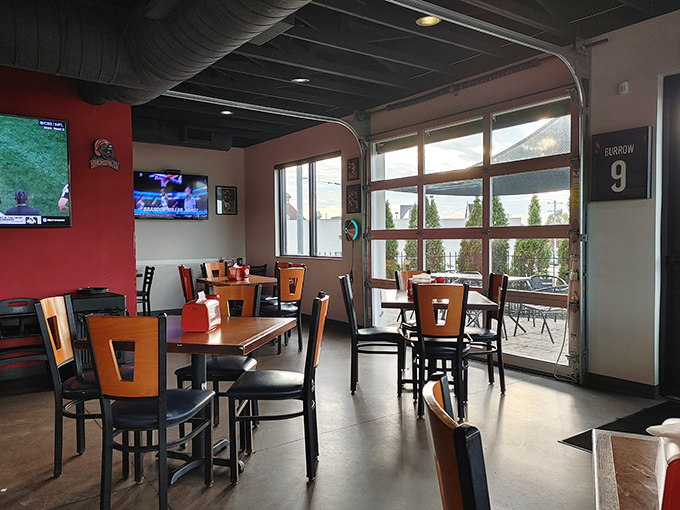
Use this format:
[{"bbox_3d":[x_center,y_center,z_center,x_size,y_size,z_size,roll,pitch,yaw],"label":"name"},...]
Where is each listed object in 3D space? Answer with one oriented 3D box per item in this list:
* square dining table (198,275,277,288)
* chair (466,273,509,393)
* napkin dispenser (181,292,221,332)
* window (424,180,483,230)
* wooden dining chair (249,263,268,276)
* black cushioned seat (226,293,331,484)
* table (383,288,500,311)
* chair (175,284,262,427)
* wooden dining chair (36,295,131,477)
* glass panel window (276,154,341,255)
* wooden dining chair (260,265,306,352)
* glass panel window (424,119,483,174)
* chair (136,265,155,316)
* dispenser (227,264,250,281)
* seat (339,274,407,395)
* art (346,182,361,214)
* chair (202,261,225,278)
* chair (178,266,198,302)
[{"bbox_3d":[-1.103,0.650,5.877,0.830,0.730,0.830,-2,3,-36],"label":"square dining table"},{"bbox_3d":[1.075,0.613,4.048,0.499,0.906,0.430,-1,2,-3],"label":"chair"},{"bbox_3d":[-0.729,0.312,2.696,0.145,0.155,0.200,-1,2,4],"label":"napkin dispenser"},{"bbox_3d":[1.110,-0.499,5.072,0.040,0.477,0.756,-2,3,-36],"label":"window"},{"bbox_3d":[-1.342,0.548,7.375,0.430,0.830,0.500,-2,3,-36],"label":"wooden dining chair"},{"bbox_3d":[-0.305,0.674,2.686,0.499,0.906,0.430,-1,2,3],"label":"black cushioned seat"},{"bbox_3d":[0.735,0.694,4.005,0.810,0.730,0.830,0,2,9],"label":"table"},{"bbox_3d":[-0.704,0.664,3.139,0.430,0.906,0.499,0,2,9],"label":"chair"},{"bbox_3d":[-1.334,0.686,2.792,0.479,0.917,0.409,-1,2,-4],"label":"wooden dining chair"},{"bbox_3d":[-0.461,-0.668,7.450,0.100,1.402,1.710,-2,2,-37],"label":"glass panel window"},{"bbox_3d":[-0.632,0.584,5.559,0.430,0.906,0.499,-2,2,-38],"label":"wooden dining chair"},{"bbox_3d":[1.104,-1.061,5.049,0.040,0.460,0.756,-2,3,-36],"label":"glass panel window"},{"bbox_3d":[-2.827,0.584,6.967,0.500,0.830,0.430,-2,3,-36],"label":"chair"},{"bbox_3d":[-1.161,0.206,5.829,0.150,0.160,0.200,-2,3,-36],"label":"dispenser"},{"bbox_3d":[0.276,0.629,4.147,0.479,0.917,0.409,0,2,9],"label":"seat"},{"bbox_3d":[0.183,-0.699,6.447,0.030,0.351,0.282,-2,2,-38],"label":"art"},{"bbox_3d":[-1.478,0.561,6.601,0.499,0.906,0.430,1,3,44],"label":"chair"},{"bbox_3d":[-1.436,0.578,5.673,0.500,0.900,0.430,-2,2,-30],"label":"chair"}]

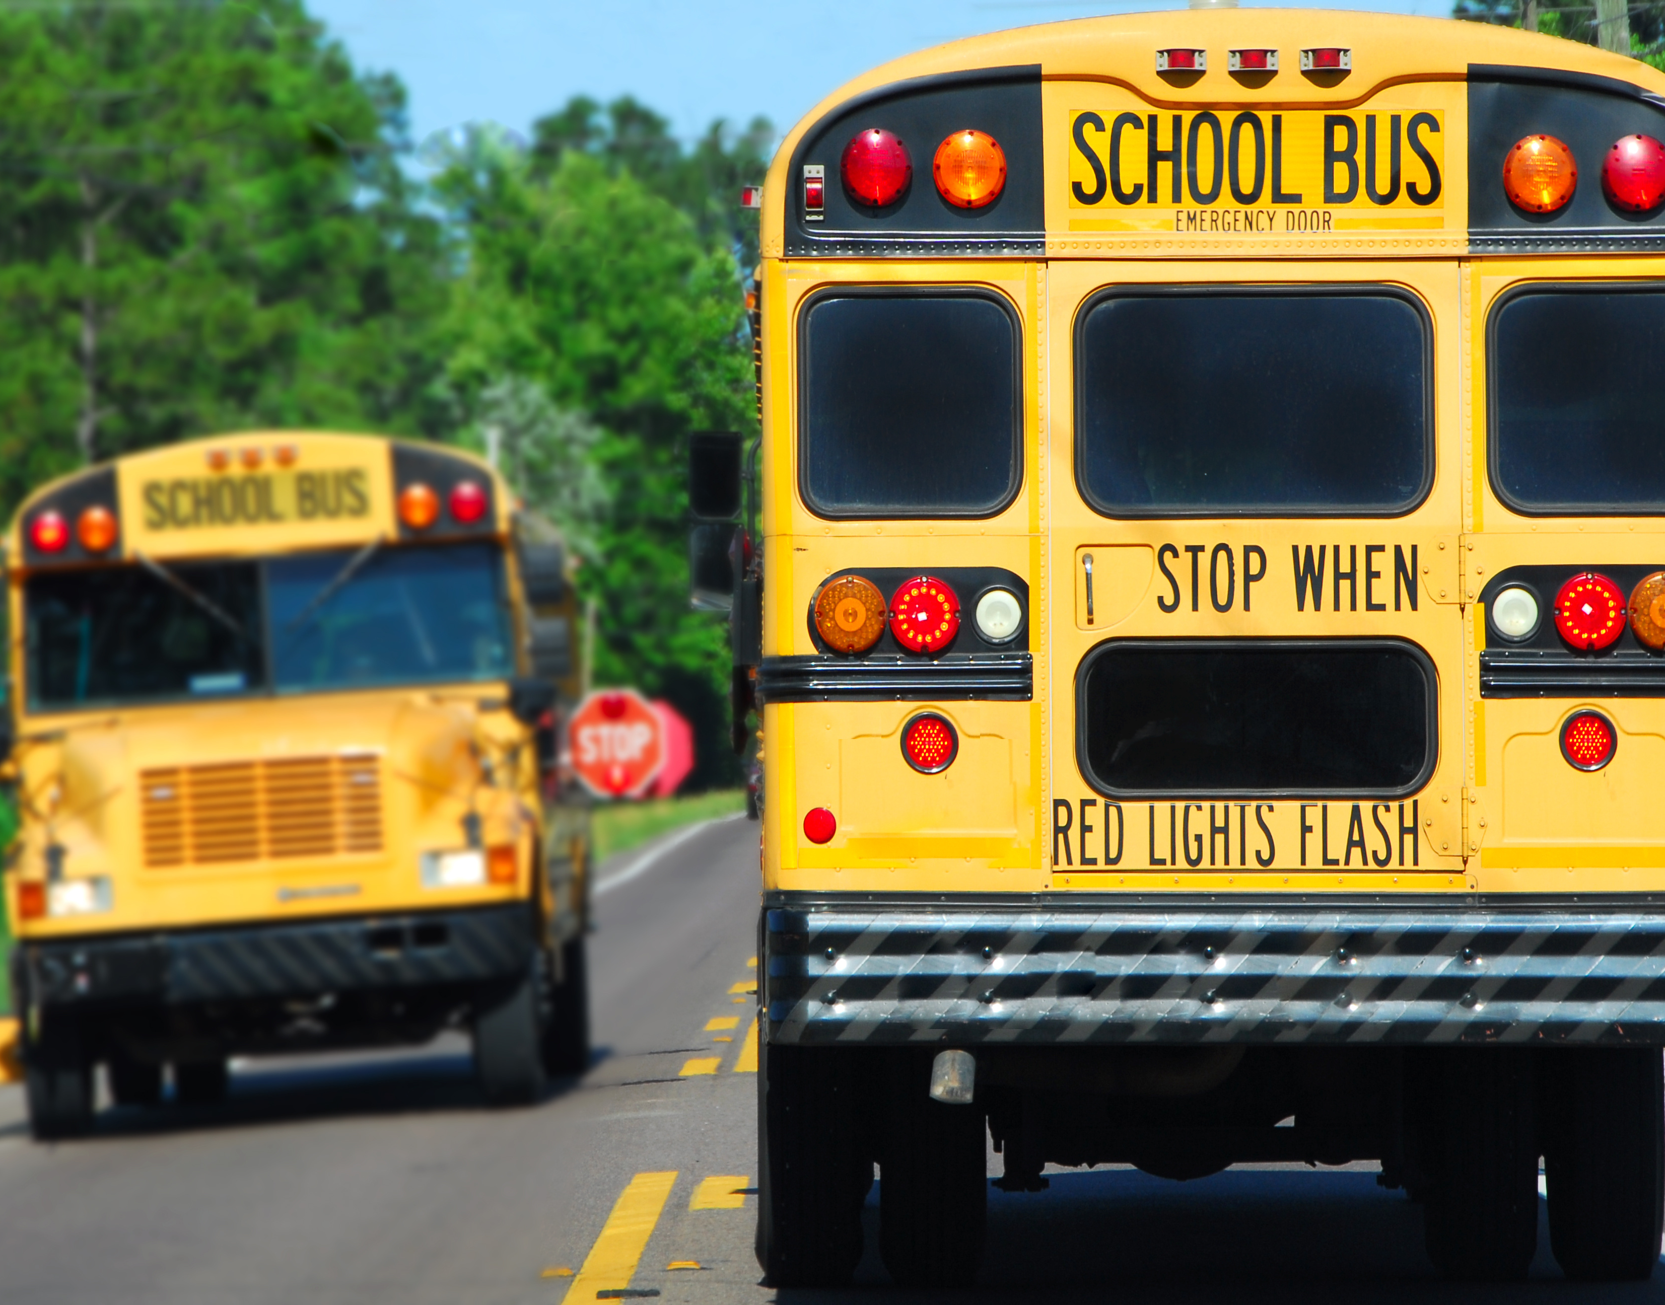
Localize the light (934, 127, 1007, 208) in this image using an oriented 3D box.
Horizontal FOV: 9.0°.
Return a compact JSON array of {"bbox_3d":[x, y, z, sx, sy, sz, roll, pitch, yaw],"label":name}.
[{"bbox_3d":[0.332,-1.168,25.565,0.179,0.193,0.070,-1,-1,0],"label":"light"}]

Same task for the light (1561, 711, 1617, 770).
[{"bbox_3d":[1.830,0.214,25.590,0.141,0.155,0.040,-1,-1,0],"label":"light"}]

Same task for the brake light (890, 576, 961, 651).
[{"bbox_3d":[0.224,-0.094,25.680,0.170,0.189,0.060,0,-1,0],"label":"brake light"}]

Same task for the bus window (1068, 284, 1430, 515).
[{"bbox_3d":[1.023,-0.606,25.600,0.872,0.566,0.040,-1,-1,0],"label":"bus window"}]

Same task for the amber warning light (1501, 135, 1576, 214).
[{"bbox_3d":[1.711,-1.157,25.565,0.178,0.193,0.070,-1,-1,0],"label":"amber warning light"}]

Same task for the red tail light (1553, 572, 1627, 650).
[{"bbox_3d":[1.841,-0.100,25.680,0.178,0.192,0.060,0,-1,0],"label":"red tail light"}]

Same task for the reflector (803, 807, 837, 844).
[{"bbox_3d":[-0.030,0.420,25.700,0.080,0.092,0.020,0,-1,0],"label":"reflector"}]

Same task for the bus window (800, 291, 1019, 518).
[{"bbox_3d":[0.189,-0.604,25.600,0.544,0.566,0.040,-1,-1,0],"label":"bus window"}]

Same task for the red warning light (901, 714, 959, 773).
[{"bbox_3d":[0.237,0.219,25.700,0.137,0.146,0.050,0,-1,0],"label":"red warning light"}]

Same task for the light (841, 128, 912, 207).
[{"bbox_3d":[0.108,-1.171,25.565,0.175,0.191,0.070,-1,-1,0],"label":"light"}]

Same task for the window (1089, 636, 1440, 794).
[{"bbox_3d":[1.030,0.163,25.600,0.876,0.385,0.040,-1,-1,0],"label":"window"}]

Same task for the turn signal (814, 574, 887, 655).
[{"bbox_3d":[0.044,-0.094,25.680,0.181,0.196,0.060,0,-1,0],"label":"turn signal"}]

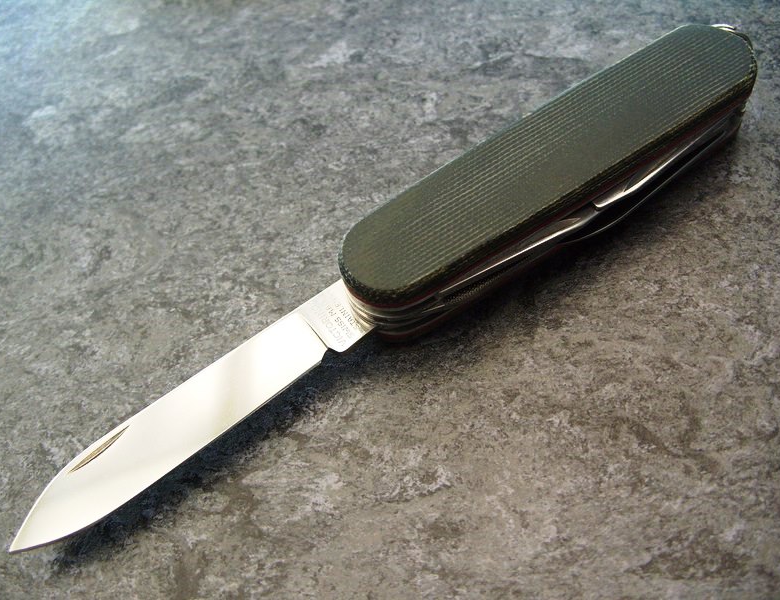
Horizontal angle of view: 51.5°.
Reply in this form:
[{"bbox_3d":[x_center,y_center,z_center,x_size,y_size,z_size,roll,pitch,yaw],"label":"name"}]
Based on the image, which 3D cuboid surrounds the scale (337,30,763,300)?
[{"bbox_3d":[0.030,-0.027,0.148,0.090,0.004,0.023,-32,49,-11],"label":"scale"}]

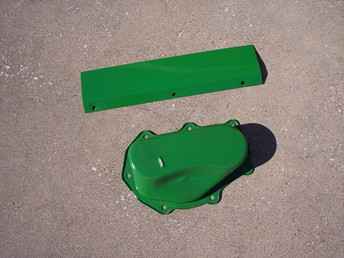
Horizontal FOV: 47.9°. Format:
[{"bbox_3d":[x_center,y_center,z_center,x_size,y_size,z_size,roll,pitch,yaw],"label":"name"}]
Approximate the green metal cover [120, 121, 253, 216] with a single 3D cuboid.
[{"bbox_3d":[0.047,0.098,1.161,0.402,0.085,0.271,-11,71,-5],"label":"green metal cover"}]

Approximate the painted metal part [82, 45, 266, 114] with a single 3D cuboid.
[{"bbox_3d":[0.001,-0.174,1.287,0.604,0.025,0.154,-10,71,-5],"label":"painted metal part"}]

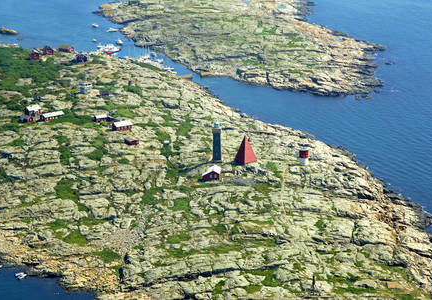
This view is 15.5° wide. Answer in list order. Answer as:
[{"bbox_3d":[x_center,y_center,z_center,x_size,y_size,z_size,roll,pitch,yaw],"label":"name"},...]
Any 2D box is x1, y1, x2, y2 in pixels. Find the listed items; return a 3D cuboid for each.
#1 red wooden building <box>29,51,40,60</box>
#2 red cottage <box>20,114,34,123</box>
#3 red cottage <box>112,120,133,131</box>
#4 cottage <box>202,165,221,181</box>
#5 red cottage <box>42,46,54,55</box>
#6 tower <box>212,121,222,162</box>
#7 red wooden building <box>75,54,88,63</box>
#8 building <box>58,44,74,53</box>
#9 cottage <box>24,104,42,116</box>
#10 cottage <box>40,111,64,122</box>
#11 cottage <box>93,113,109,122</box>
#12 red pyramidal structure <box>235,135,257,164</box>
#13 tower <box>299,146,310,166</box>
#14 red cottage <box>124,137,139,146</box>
[{"bbox_3d":[-162.340,-85.350,1429.100,7.800,7.000,8.000,-2,17,-6],"label":"red wooden building"},{"bbox_3d":[-140.650,-23.650,1187.500,8.000,4.200,4.800,14,22,38],"label":"red cottage"},{"bbox_3d":[-67.870,-18.760,1166.380,13.200,5.200,6.700,-9,19,-27],"label":"red cottage"},{"bbox_3d":[-2.570,15.550,1059.700,11.500,6.200,11.800,1,17,6],"label":"cottage"},{"bbox_3d":[-147.870,-87.790,1404.810,6.500,5.800,7.500,-8,19,-26],"label":"red cottage"},{"bbox_3d":[0.660,-6.030,1053.260,6.300,29.000,6.300,-1,17,-3],"label":"tower"},{"bbox_3d":[-118.300,-82.240,1413.650,9.300,7.000,9.000,1,17,7],"label":"red wooden building"},{"bbox_3d":[-137.500,-93.480,1464.310,8.000,5.200,11.000,-15,22,-38],"label":"building"},{"bbox_3d":[-138.700,-30.610,1205.840,10.500,6.800,8.200,-7,19,-23],"label":"cottage"},{"bbox_3d":[-124.990,-26.180,1218.470,18.000,4.800,6.400,-13,21,-35],"label":"cottage"},{"bbox_3d":[-85.270,-24.170,1185.100,10.300,4.600,6.300,-7,18,-21],"label":"cottage"},{"bbox_3d":[20.630,-1.000,1084.250,10.900,17.800,10.900,-14,21,-36],"label":"red pyramidal structure"},{"bbox_3d":[60.660,3.840,1089.890,6.800,12.200,6.800,-1,17,0],"label":"tower"},{"bbox_3d":[-59.920,-6.750,1132.580,6.000,4.000,7.500,-11,20,-31],"label":"red cottage"}]

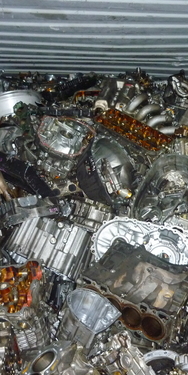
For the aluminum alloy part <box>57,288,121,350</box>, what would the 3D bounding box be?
[{"bbox_3d":[-0.018,0.430,1.540,0.170,0.160,0.140,16,35,-13],"label":"aluminum alloy part"}]

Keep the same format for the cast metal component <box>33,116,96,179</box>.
[{"bbox_3d":[-0.165,-0.212,2.660,0.320,0.300,0.250,-1,-28,3],"label":"cast metal component"}]

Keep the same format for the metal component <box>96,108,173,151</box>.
[{"bbox_3d":[0.225,-0.320,2.720,0.450,0.120,0.190,27,33,19],"label":"metal component"}]

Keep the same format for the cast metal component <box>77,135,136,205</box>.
[{"bbox_3d":[0.077,-0.108,2.620,0.160,0.360,0.320,-28,1,27],"label":"cast metal component"}]

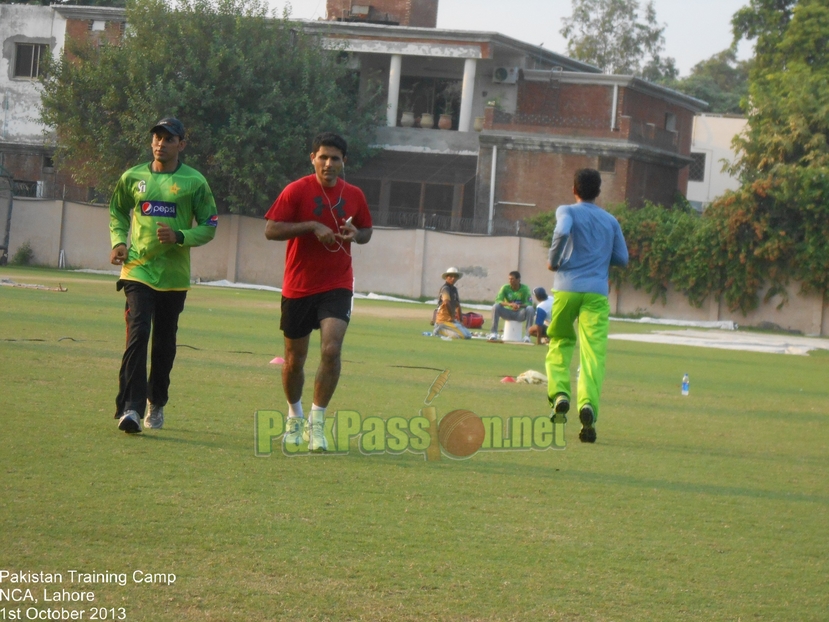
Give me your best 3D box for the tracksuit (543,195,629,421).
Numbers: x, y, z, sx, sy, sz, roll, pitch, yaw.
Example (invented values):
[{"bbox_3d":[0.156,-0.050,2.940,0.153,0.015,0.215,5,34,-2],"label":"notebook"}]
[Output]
[{"bbox_3d":[1.144,0.003,18.850,0.560,1.460,0.580,4,1,-7],"label":"tracksuit"}]

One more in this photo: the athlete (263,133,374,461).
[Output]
[{"bbox_3d":[-0.537,-0.105,16.120,0.610,1.790,0.520,4,1,-5],"label":"athlete"}]

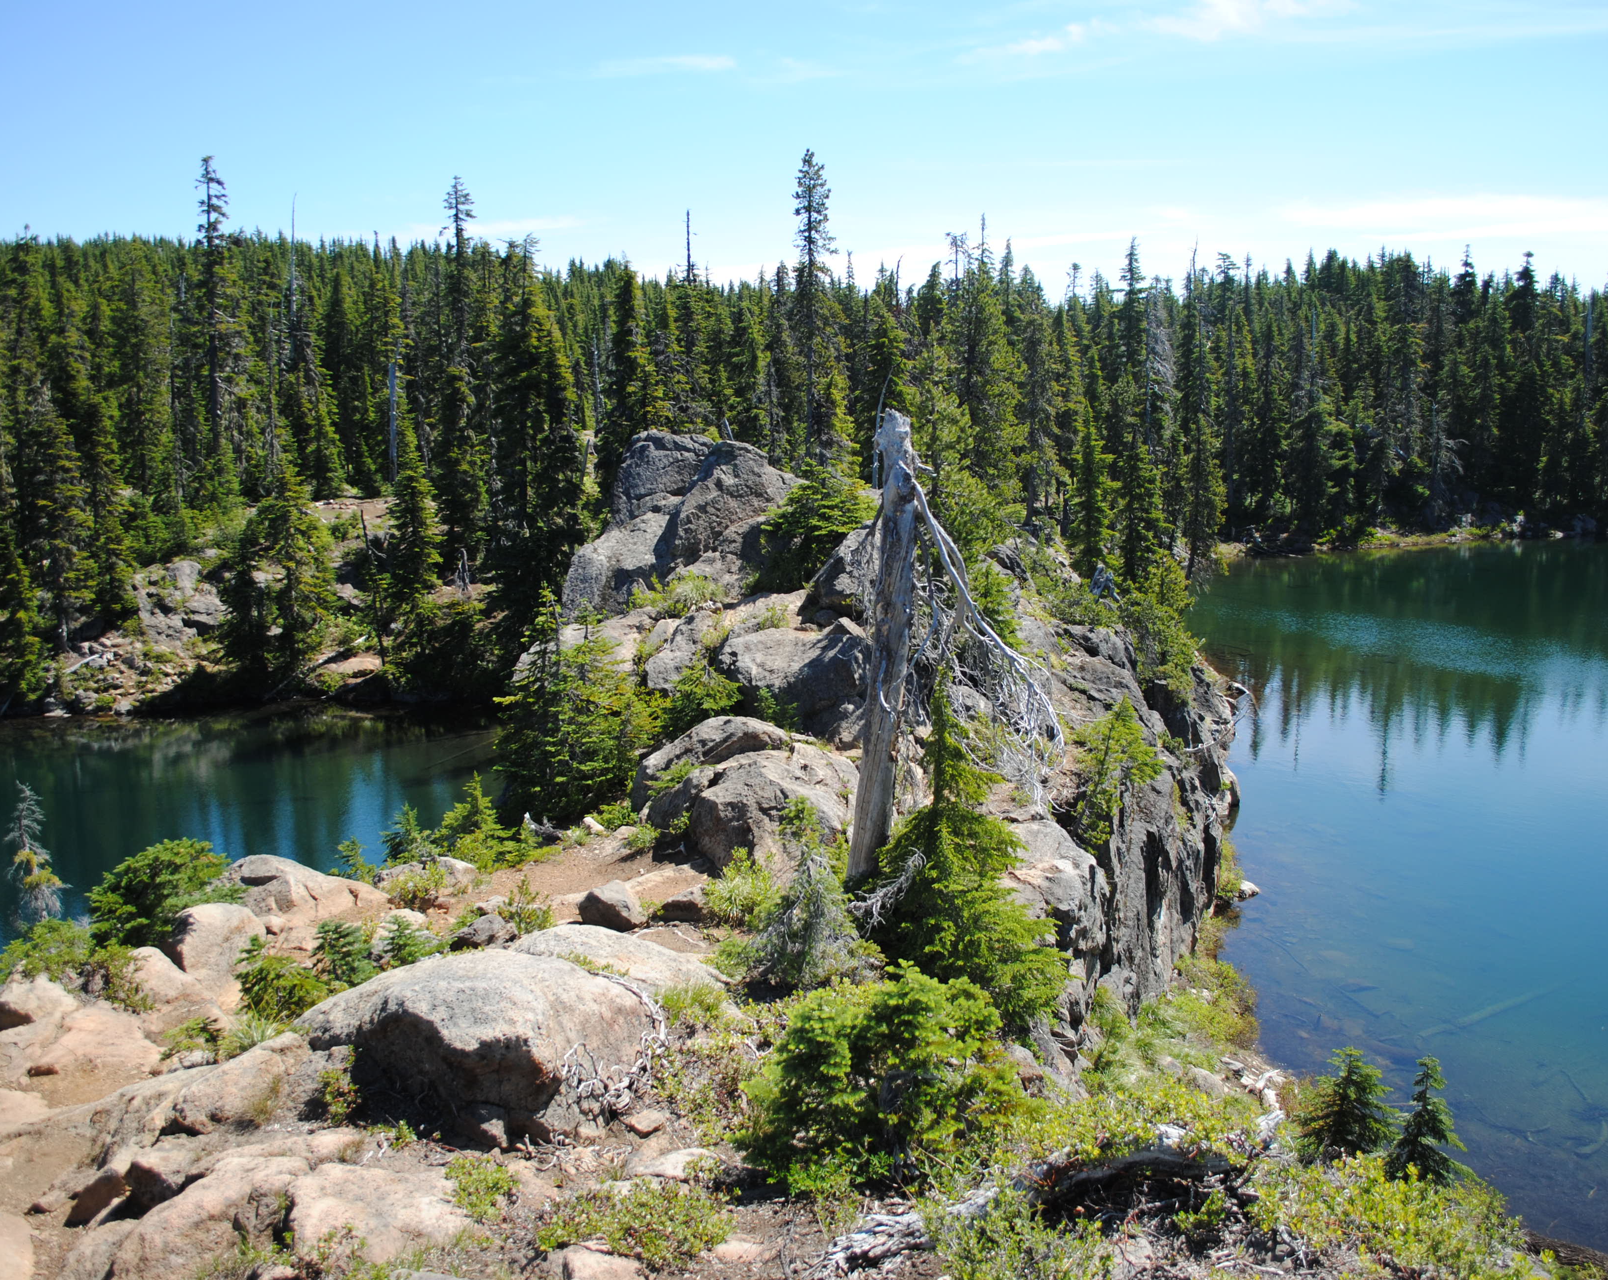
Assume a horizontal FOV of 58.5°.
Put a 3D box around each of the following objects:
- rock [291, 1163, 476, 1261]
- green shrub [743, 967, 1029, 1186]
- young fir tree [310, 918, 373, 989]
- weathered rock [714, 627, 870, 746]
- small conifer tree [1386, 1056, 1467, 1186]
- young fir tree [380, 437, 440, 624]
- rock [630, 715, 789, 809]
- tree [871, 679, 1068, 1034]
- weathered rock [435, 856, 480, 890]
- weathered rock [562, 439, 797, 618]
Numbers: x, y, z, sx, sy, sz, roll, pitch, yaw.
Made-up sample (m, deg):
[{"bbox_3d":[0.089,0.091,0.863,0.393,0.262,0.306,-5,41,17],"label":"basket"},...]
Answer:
[{"bbox_3d":[-1.882,2.517,6.340,0.770,0.240,0.480,-3,9,-18],"label":"rock"},{"bbox_3d":[0.324,1.801,6.000,1.184,0.776,1.006,0,10,3],"label":"green shrub"},{"bbox_3d":[-2.668,1.816,8.300,0.351,0.383,0.316,-4,10,-19],"label":"young fir tree"},{"bbox_3d":[-0.117,0.499,15.000,1.650,1.100,1.300,0,7,0],"label":"weathered rock"},{"bbox_3d":[3.645,2.822,8.400,0.480,0.800,0.480,-1,7,0],"label":"small conifer tree"},{"bbox_3d":[-10.458,-2.885,38.000,1.700,5.000,1.700,0,7,0],"label":"young fir tree"},{"bbox_3d":[-0.930,1.191,14.151,1.500,0.920,1.150,-1,8,-4],"label":"rock"},{"bbox_3d":[1.099,1.430,9.646,1.250,2.200,1.200,0,8,7],"label":"tree"},{"bbox_3d":[-2.558,1.719,10.600,0.332,0.214,0.282,-3,10,-14],"label":"weathered rock"},{"bbox_3d":[-1.943,-1.755,22.500,3.600,2.650,2.800,0,8,0],"label":"weathered rock"}]

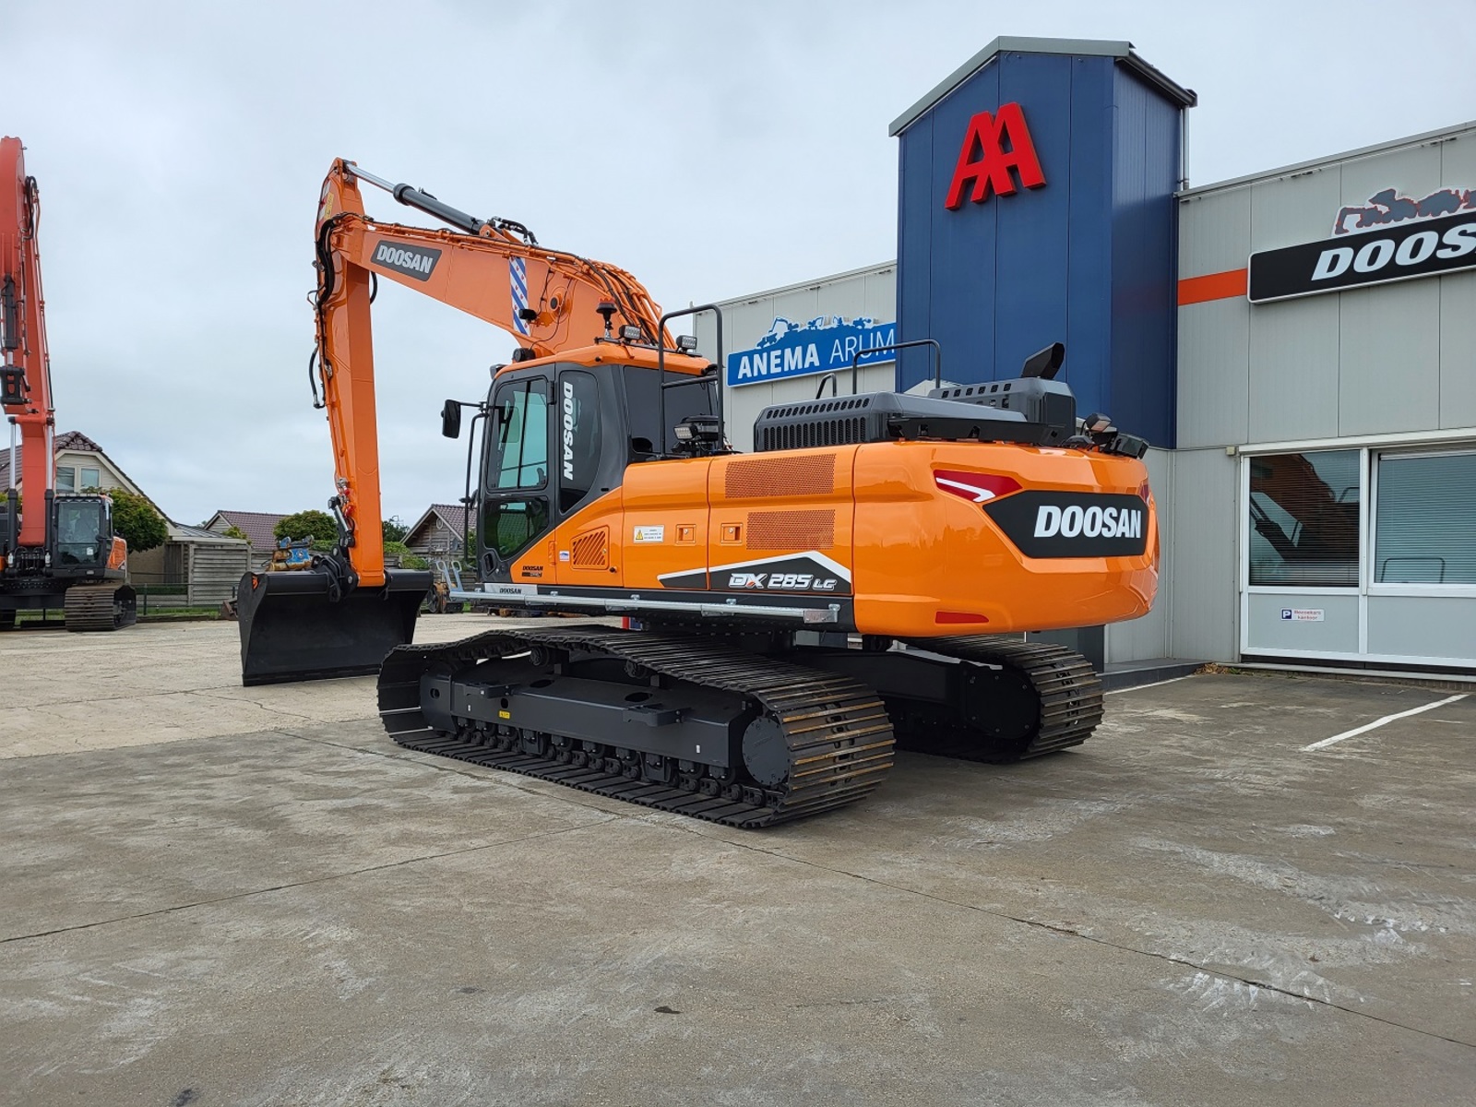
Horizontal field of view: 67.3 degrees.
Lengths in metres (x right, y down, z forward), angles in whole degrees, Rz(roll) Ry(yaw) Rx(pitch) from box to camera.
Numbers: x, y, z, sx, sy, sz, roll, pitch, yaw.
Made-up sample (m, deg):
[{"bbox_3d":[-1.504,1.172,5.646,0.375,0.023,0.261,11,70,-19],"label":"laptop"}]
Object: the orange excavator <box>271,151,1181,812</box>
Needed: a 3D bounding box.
[{"bbox_3d":[-1.483,-1.632,10.370,3.520,6.420,10.370,0,0,-44],"label":"orange excavator"}]

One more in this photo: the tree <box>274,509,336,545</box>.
[{"bbox_3d":[-17.400,-0.150,45.000,3.000,3.300,2.900,0,-1,0],"label":"tree"}]

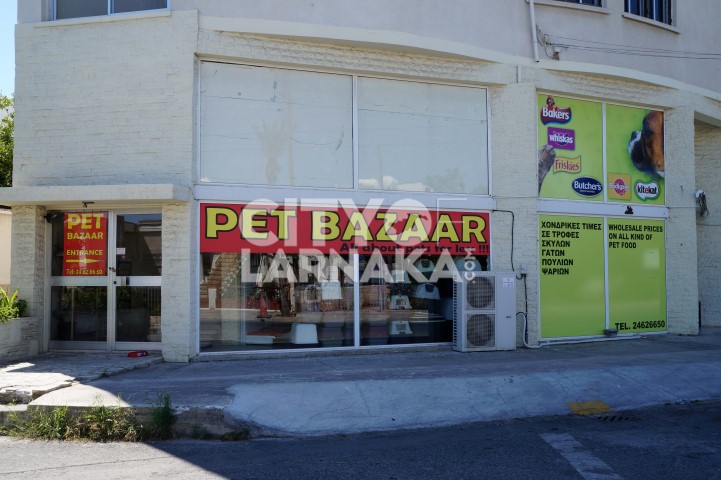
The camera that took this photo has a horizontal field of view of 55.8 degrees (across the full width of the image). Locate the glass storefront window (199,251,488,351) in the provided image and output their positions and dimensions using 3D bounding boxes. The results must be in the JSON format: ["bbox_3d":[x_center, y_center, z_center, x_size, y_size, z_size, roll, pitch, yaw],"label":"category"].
[{"bbox_3d":[-0.070,0.960,10.841,4.865,1.480,0.080,1,-3,-19],"label":"glass storefront window"}]

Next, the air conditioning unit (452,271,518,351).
[{"bbox_3d":[2.007,1.144,10.995,0.955,1.250,0.330,1,-3,-18],"label":"air conditioning unit"}]

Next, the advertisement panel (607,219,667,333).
[{"bbox_3d":[5.300,0.687,12.996,1.547,2.143,0.050,1,-3,-25],"label":"advertisement panel"}]

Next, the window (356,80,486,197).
[{"bbox_3d":[1.075,-1.680,11.186,2.372,1.820,0.080,1,-3,-20],"label":"window"}]

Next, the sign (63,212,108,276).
[{"bbox_3d":[-4.197,0.068,10.389,0.711,0.978,0.030,0,-2,8],"label":"sign"}]

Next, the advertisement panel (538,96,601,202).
[{"bbox_3d":[3.857,-1.644,12.409,1.535,1.872,0.050,1,-3,-25],"label":"advertisement panel"}]

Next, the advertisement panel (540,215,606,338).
[{"bbox_3d":[3.870,0.656,12.315,1.531,2.165,0.050,1,-3,-25],"label":"advertisement panel"}]

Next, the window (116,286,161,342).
[{"bbox_3d":[-3.287,1.117,10.209,0.796,0.837,0.060,0,-2,8],"label":"window"}]

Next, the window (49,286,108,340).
[{"bbox_3d":[-4.279,1.125,10.357,0.918,0.834,0.060,0,-2,8],"label":"window"}]

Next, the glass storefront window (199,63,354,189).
[{"bbox_3d":[-1.220,-1.704,10.352,2.394,1.821,0.080,1,-3,-20],"label":"glass storefront window"}]

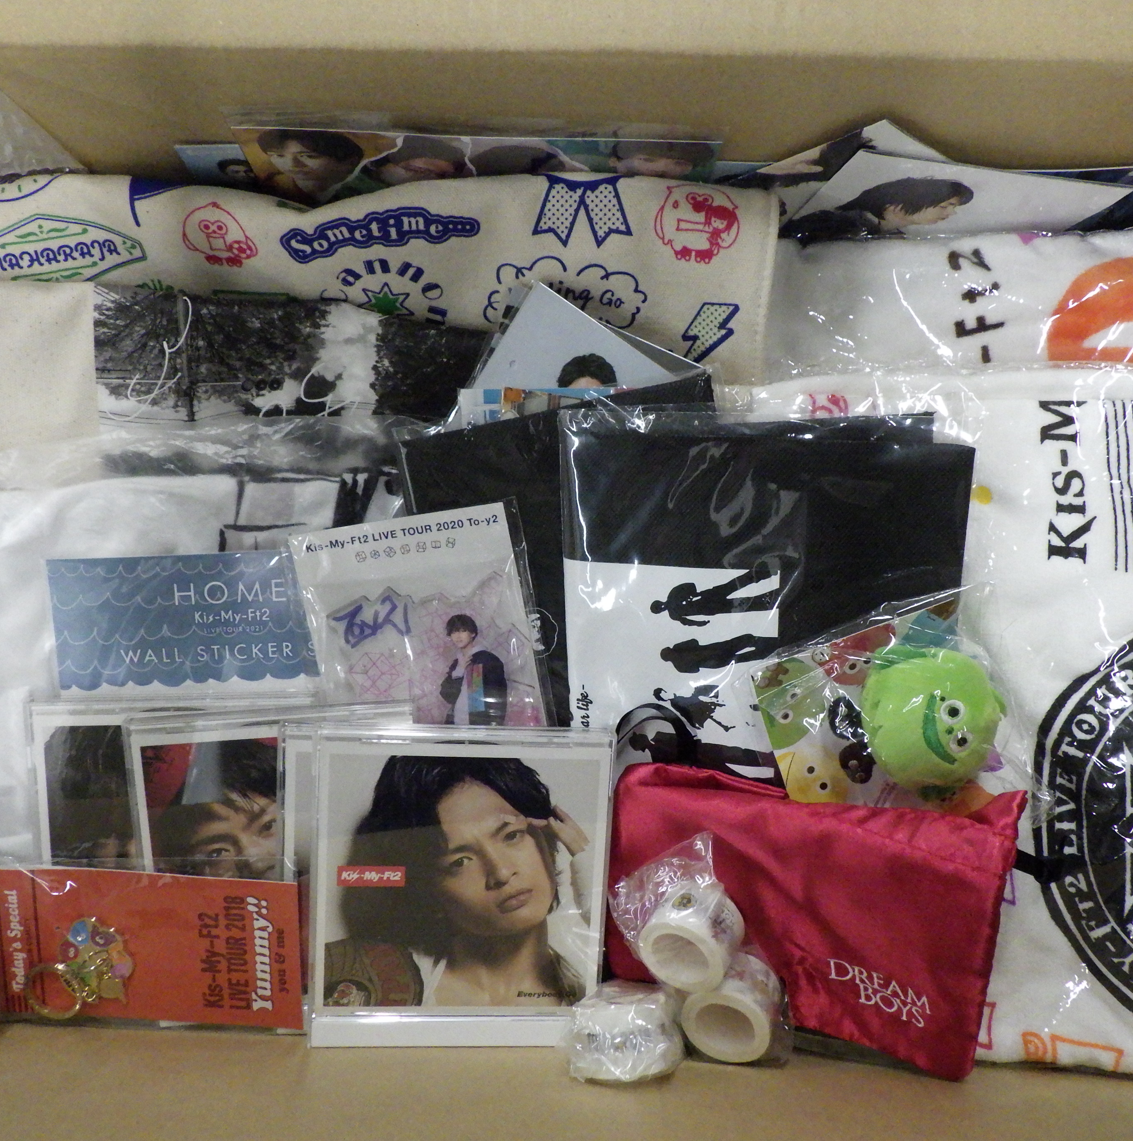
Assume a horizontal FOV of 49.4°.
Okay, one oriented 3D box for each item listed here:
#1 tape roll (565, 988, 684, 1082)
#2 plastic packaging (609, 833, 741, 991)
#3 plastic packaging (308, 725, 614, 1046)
[{"bbox_3d":[0.025,0.189,0.500,0.040,0.040,0.027,0,85,0],"label":"tape roll"},{"bbox_3d":[0.050,0.141,0.506,0.053,0.041,0.037,37,41,8],"label":"plastic packaging"},{"bbox_3d":[-0.045,0.138,0.532,0.125,0.010,0.142,2,100,-6],"label":"plastic packaging"}]

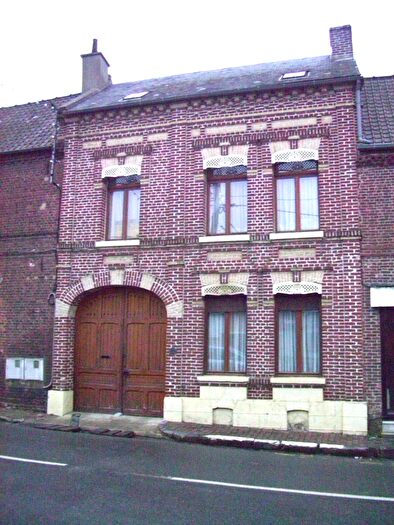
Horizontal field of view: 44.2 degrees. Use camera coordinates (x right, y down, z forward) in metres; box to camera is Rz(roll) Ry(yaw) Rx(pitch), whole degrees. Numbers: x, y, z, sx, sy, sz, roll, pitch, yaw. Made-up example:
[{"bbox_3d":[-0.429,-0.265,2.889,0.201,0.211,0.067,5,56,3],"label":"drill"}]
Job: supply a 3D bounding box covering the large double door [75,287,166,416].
[{"bbox_3d":[-1.780,2.100,11.717,2.521,3.033,0.127,-2,-8,16],"label":"large double door"}]

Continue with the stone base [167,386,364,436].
[{"bbox_3d":[1.363,3.075,10.321,4.239,0.807,0.317,-2,-8,16],"label":"stone base"}]

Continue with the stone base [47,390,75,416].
[{"bbox_3d":[-3.273,3.347,11.658,0.411,0.575,0.443,-2,-8,16],"label":"stone base"}]

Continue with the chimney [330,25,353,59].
[{"bbox_3d":[3.868,-5.691,13.019,0.528,0.949,0.665,-2,-8,16],"label":"chimney"}]

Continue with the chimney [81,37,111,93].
[{"bbox_3d":[-3.074,-5.917,14.672,0.675,1.793,0.601,-2,-8,16],"label":"chimney"}]

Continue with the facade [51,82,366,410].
[{"bbox_3d":[-0.016,-0.388,11.158,7.153,6.963,0.433,-2,-8,16],"label":"facade"}]

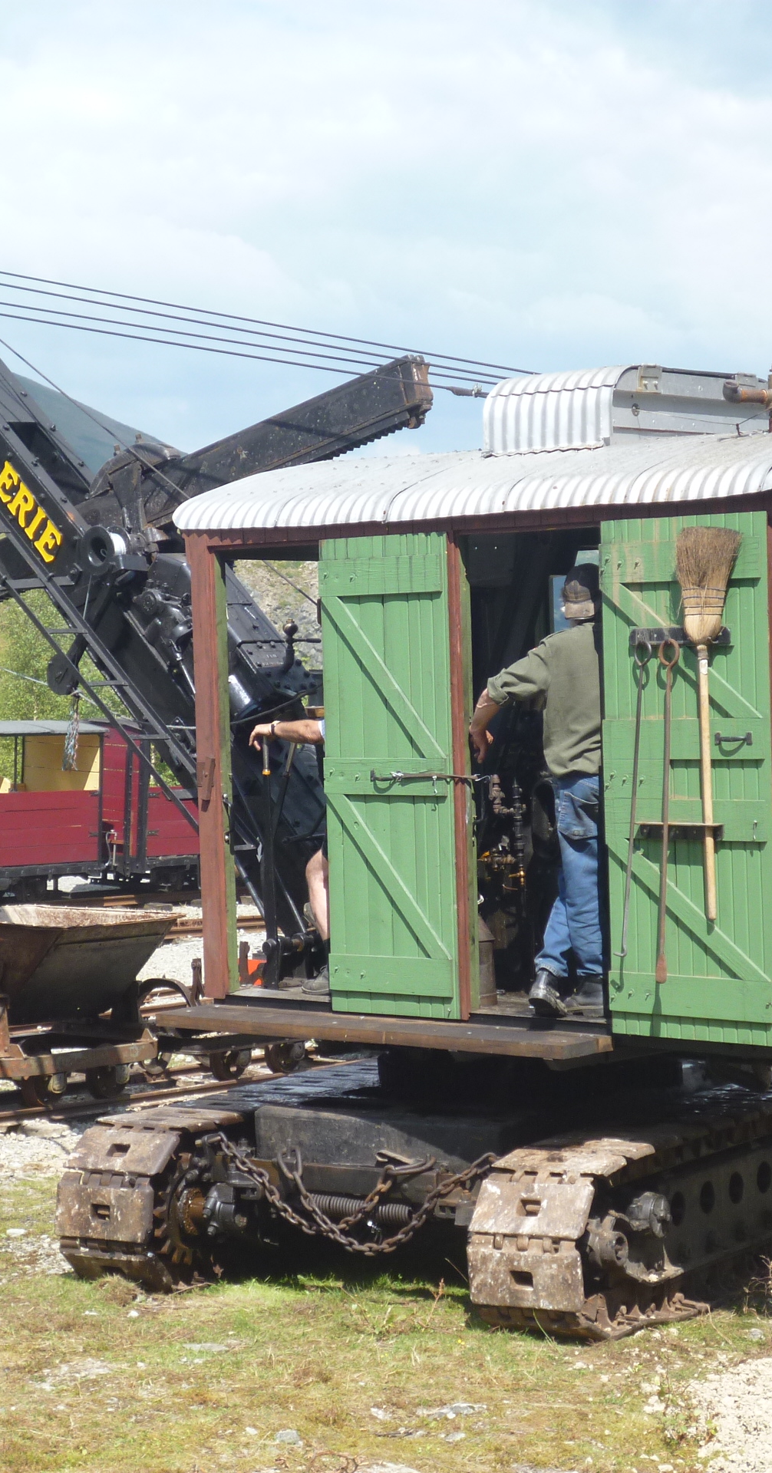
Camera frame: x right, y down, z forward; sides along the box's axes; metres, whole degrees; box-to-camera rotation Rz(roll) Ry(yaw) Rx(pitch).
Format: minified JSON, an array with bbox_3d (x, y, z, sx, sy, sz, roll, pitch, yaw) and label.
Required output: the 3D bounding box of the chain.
[{"bbox_3d":[-0.123,1.796,11.750,1.270,0.460,0.300,1,1,34],"label":"chain"}]

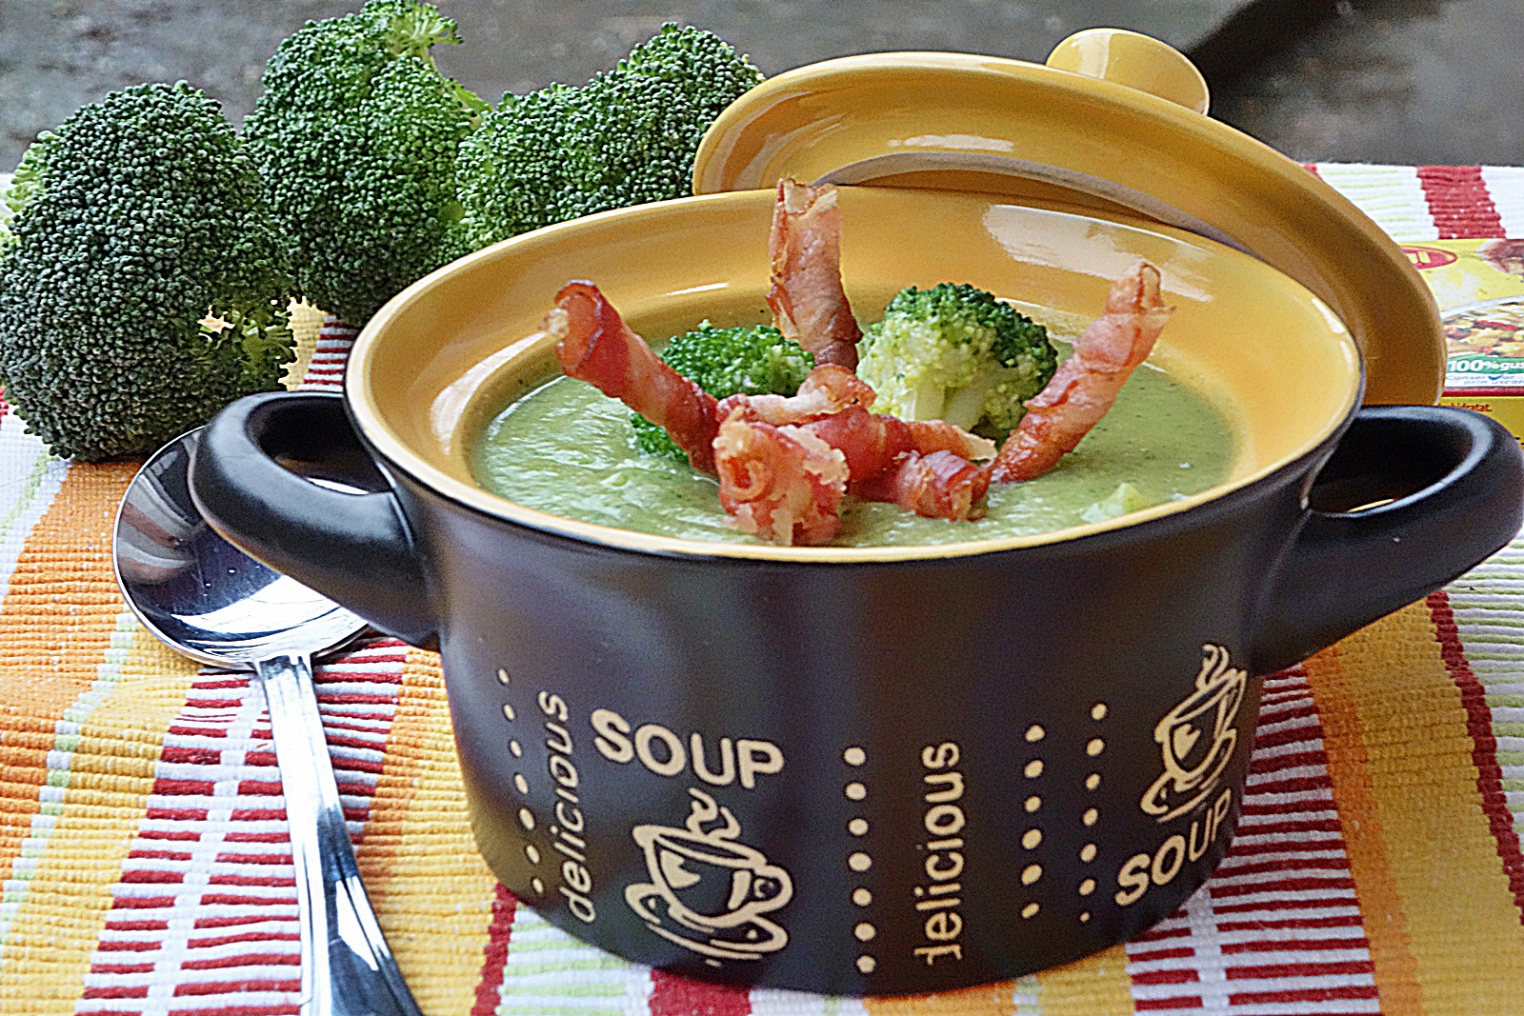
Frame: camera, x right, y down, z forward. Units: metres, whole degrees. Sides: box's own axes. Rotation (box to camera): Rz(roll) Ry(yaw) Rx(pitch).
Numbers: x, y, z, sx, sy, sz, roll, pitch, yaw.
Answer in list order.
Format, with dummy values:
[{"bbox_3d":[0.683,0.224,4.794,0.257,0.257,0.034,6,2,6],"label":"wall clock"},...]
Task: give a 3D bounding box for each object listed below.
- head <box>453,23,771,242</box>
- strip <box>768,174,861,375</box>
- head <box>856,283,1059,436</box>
[{"bbox_3d":[-0.028,-0.066,0.791,0.060,0.051,0.053,-1,24,0],"label":"head"},{"bbox_3d":[0.009,-0.031,0.601,0.011,0.032,0.011,-9,-9,0],"label":"strip"},{"bbox_3d":[0.028,-0.021,0.596,0.028,0.023,0.025,-1,24,0],"label":"head"}]

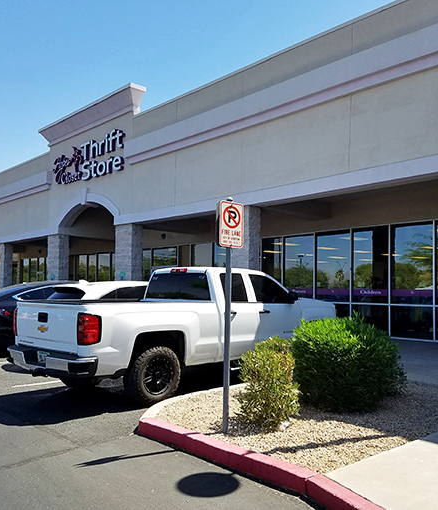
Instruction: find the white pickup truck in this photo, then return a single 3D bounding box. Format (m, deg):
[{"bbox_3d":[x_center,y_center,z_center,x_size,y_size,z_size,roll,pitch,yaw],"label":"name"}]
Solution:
[{"bbox_3d":[-0.287,1.168,8.725,5.850,1.900,2.050,4,-5,-44],"label":"white pickup truck"}]

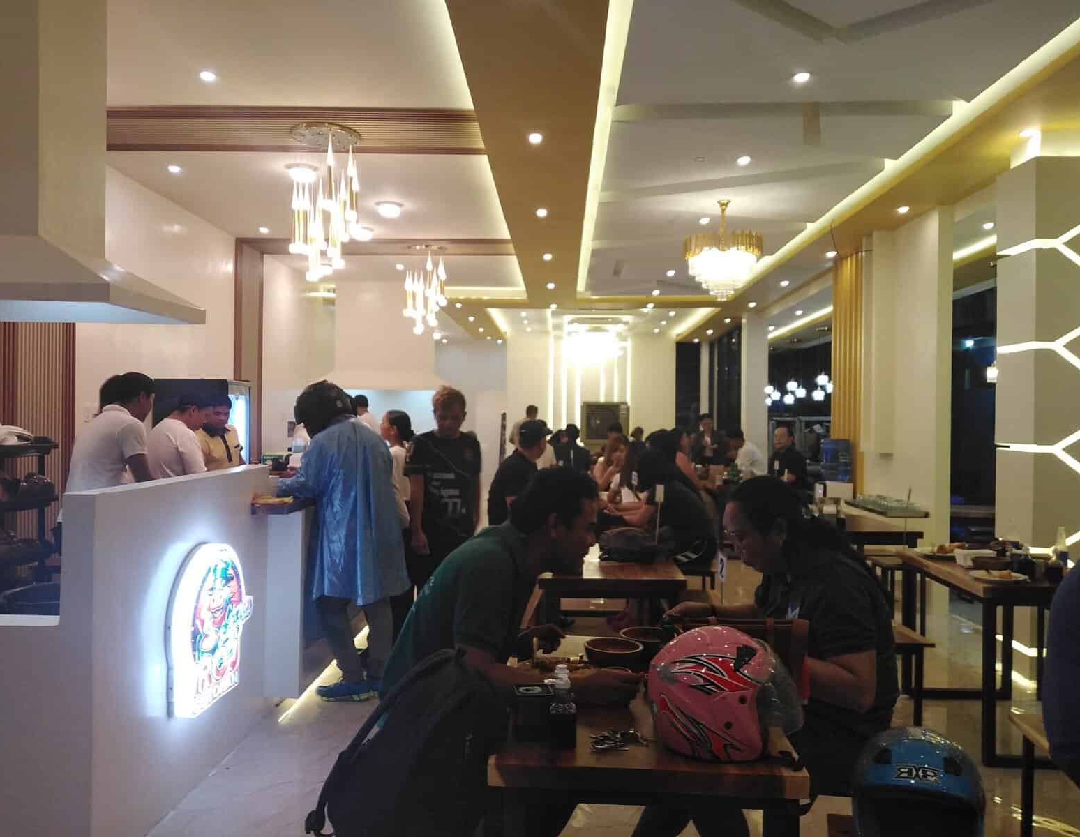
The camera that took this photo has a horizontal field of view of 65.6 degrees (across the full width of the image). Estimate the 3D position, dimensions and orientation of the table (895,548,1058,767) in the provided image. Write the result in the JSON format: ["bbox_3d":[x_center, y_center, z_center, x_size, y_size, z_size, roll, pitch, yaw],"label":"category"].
[{"bbox_3d":[2.180,1.082,3.978,0.620,0.750,1.080,1,0,4],"label":"table"}]

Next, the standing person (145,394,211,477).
[{"bbox_3d":[-2.200,0.618,5.050,0.360,1.550,0.450,1,0,-30],"label":"standing person"}]

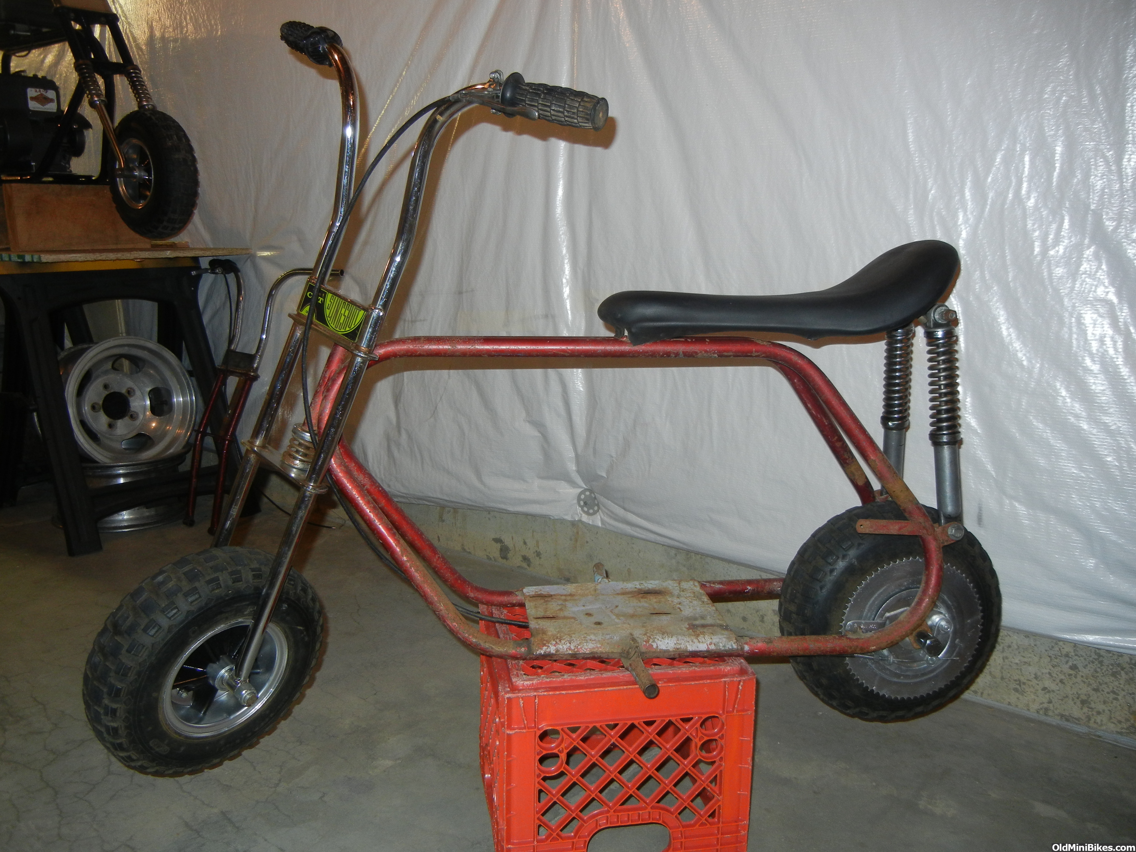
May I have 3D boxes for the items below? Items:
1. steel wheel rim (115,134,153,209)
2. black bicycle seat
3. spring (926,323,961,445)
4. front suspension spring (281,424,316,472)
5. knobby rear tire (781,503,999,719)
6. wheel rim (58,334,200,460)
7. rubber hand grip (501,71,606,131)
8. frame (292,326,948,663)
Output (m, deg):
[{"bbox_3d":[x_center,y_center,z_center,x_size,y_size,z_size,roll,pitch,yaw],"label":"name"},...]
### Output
[{"bbox_3d":[-1.097,-0.658,2.582,0.184,0.184,0.088,8,14,37],"label":"steel wheel rim"},{"bbox_3d":[0.297,-0.187,1.368,0.517,0.147,0.200,0,10,-7],"label":"black bicycle seat"},{"bbox_3d":[0.512,-0.056,1.345,0.043,0.170,0.043,-6,7,-6],"label":"spring"},{"bbox_3d":[-0.360,0.030,1.329,0.042,0.058,0.042,27,8,35],"label":"front suspension spring"},{"bbox_3d":[0.483,0.278,1.474,0.330,0.330,0.108,0,10,-7],"label":"knobby rear tire"},{"bbox_3d":[-1.341,-0.061,2.938,0.187,0.394,0.394,-2,6,38],"label":"wheel rim"},{"bbox_3d":[-0.017,-0.358,1.093,0.130,0.050,0.050,22,19,27],"label":"rubber hand grip"},{"bbox_3d":[0.075,0.084,1.391,0.863,0.432,0.260,0,10,-7],"label":"frame"}]

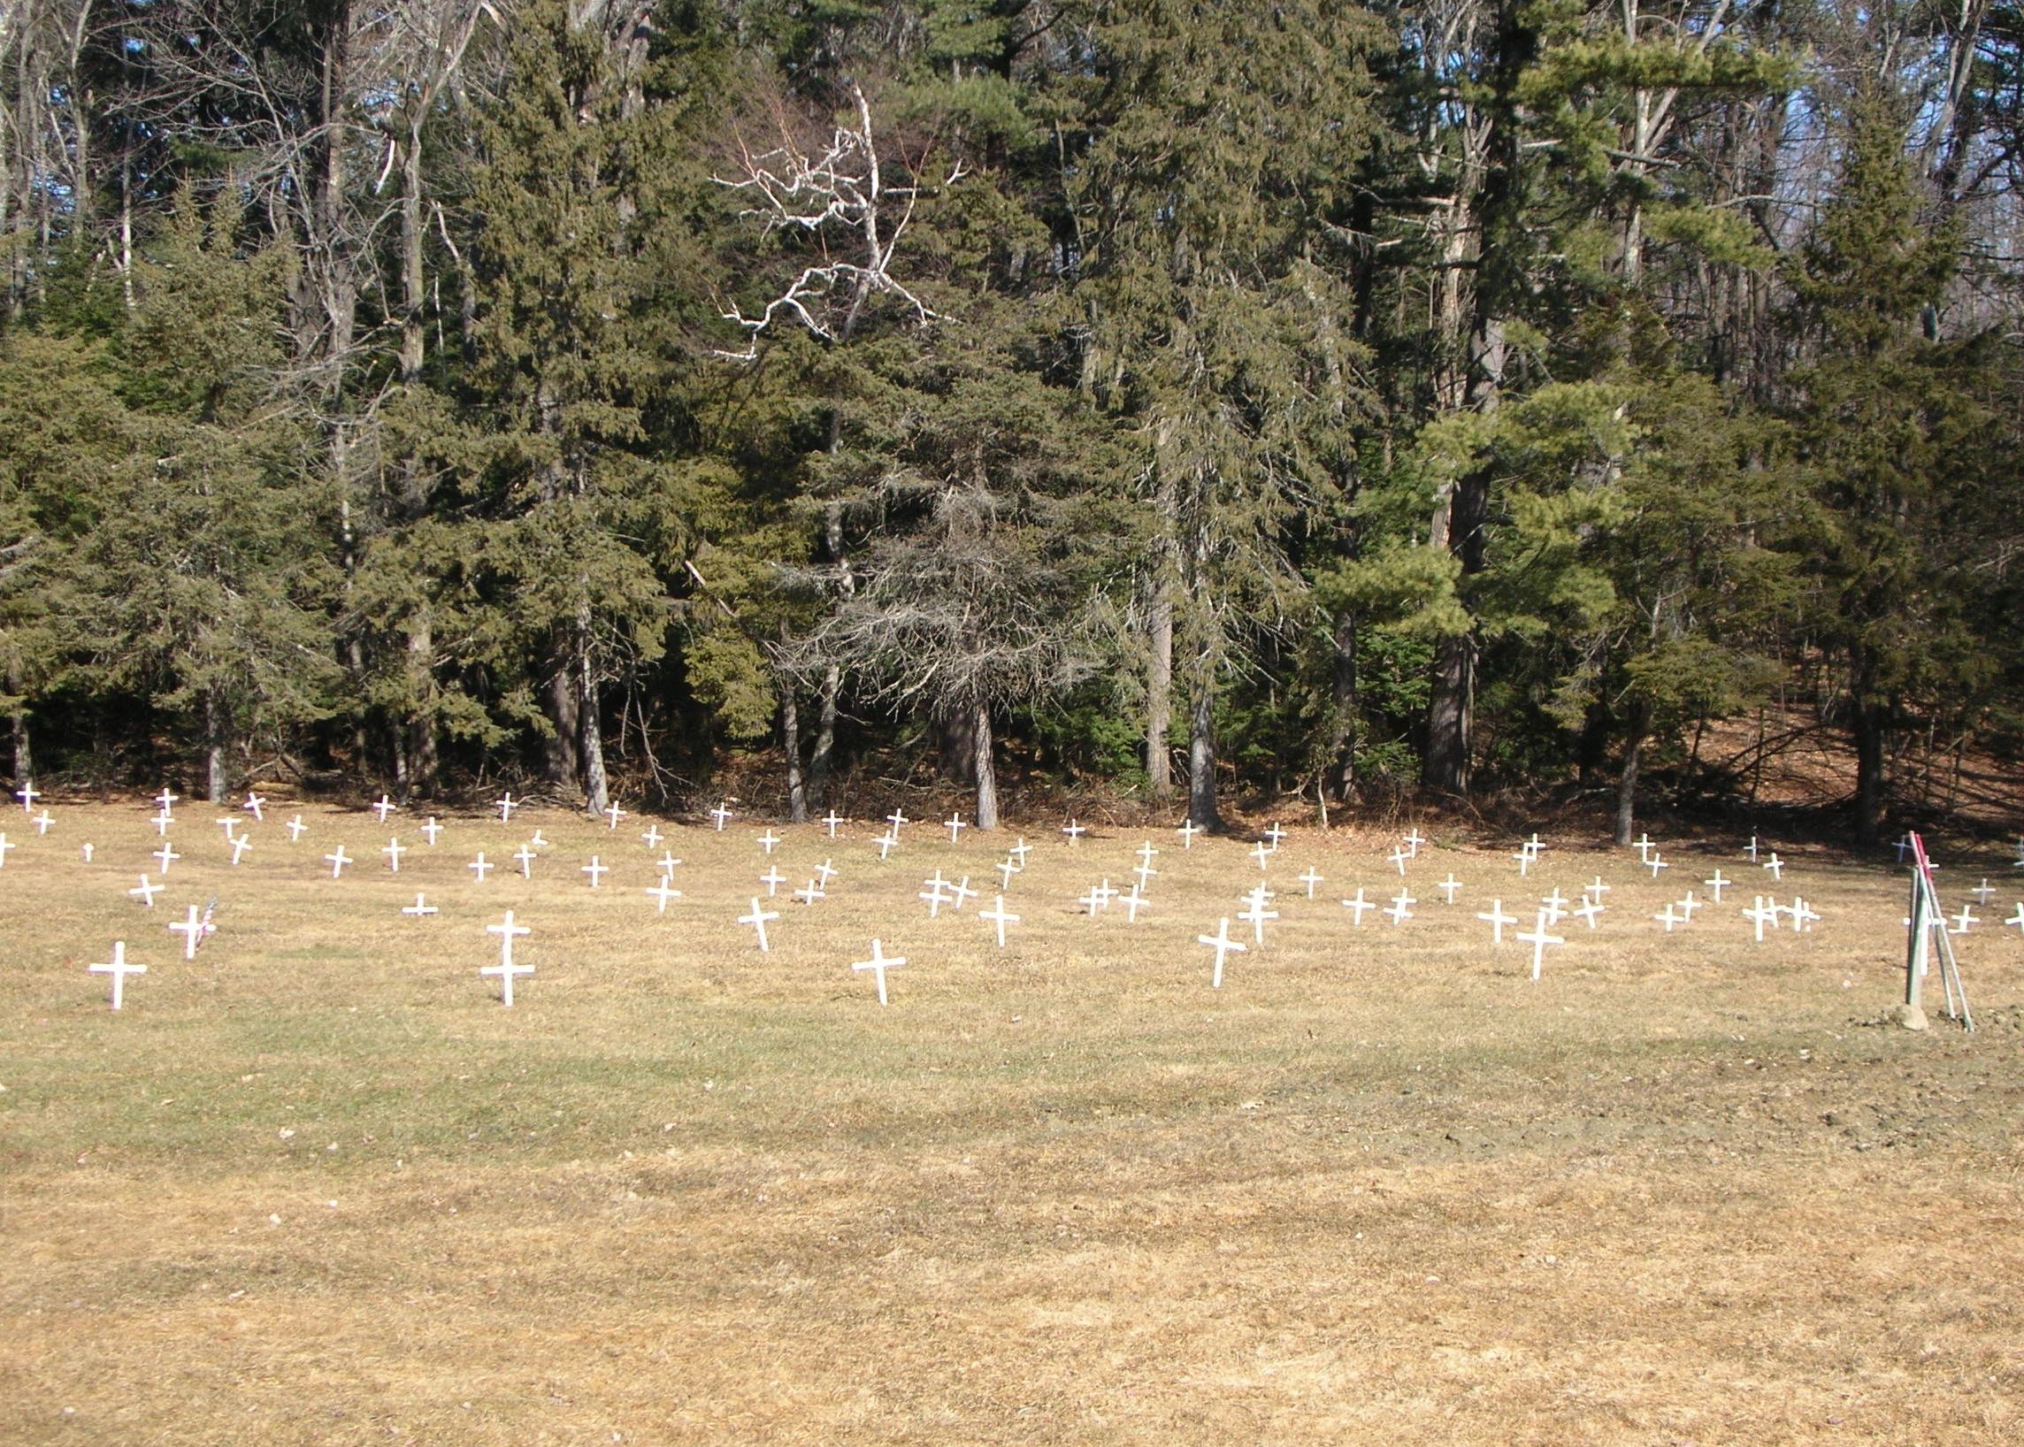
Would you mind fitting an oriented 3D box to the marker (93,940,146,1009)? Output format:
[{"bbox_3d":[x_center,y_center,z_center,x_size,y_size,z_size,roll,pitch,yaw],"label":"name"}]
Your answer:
[{"bbox_3d":[-6.323,1.786,24.000,0.400,0.476,0.045,2,-1,-11],"label":"marker"}]

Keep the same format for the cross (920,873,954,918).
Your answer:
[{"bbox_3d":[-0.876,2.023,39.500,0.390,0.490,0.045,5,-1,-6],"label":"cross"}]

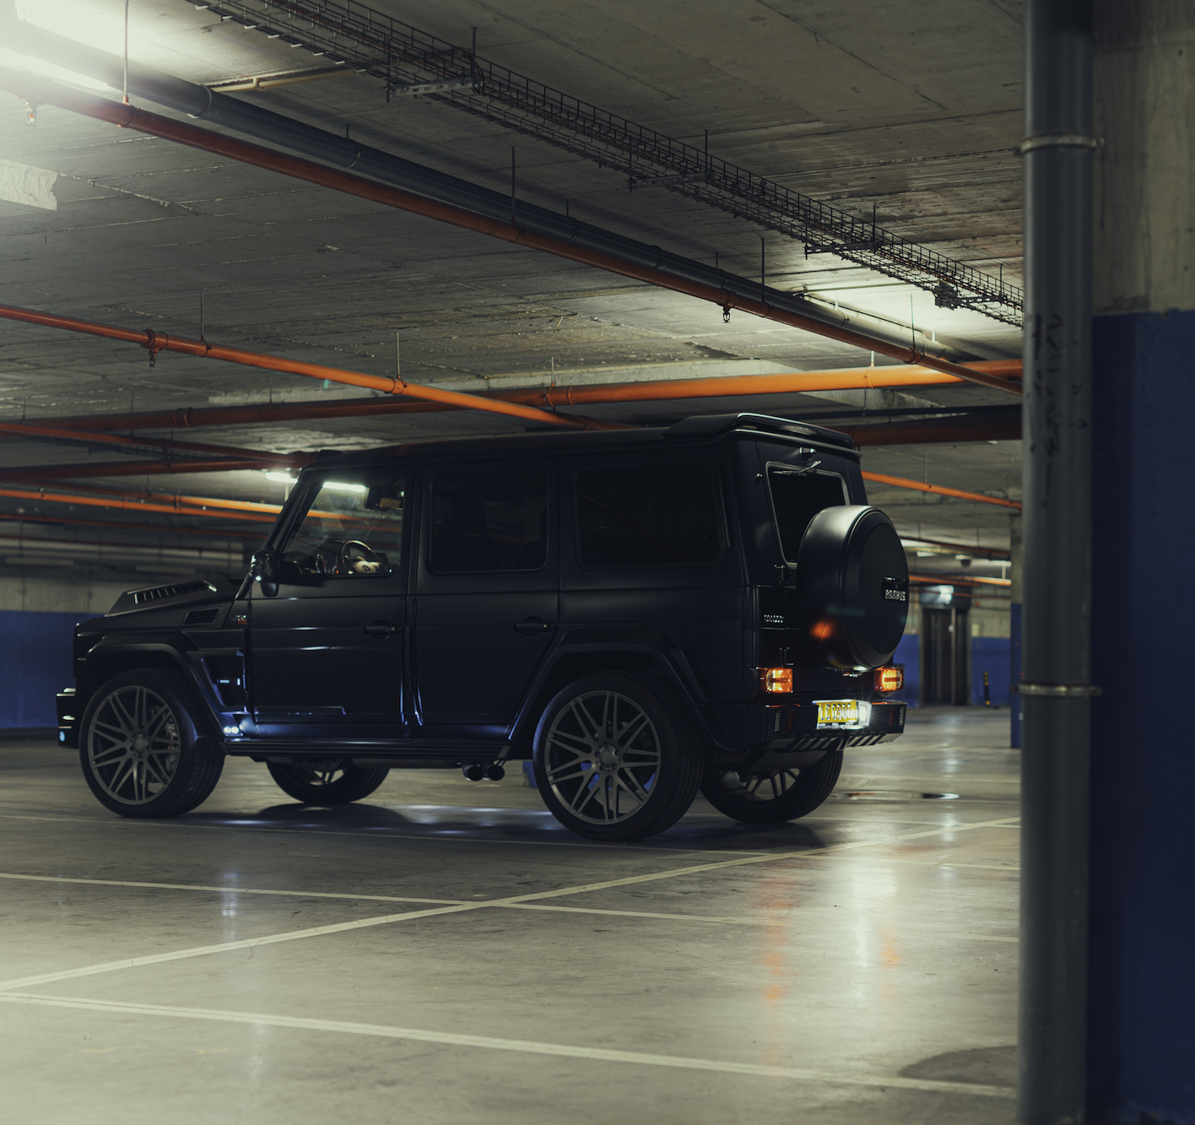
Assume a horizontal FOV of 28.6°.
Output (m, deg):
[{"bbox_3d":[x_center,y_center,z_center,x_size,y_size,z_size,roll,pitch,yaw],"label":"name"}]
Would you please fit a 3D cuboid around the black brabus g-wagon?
[{"bbox_3d":[-0.587,0.367,12.337,4.580,1.990,1.950,-1,-3,30],"label":"black brabus g-wagon"}]

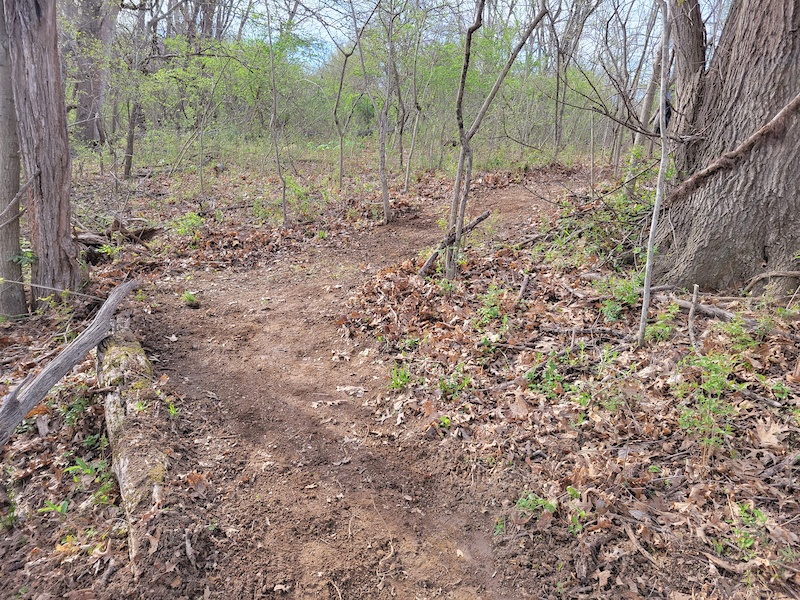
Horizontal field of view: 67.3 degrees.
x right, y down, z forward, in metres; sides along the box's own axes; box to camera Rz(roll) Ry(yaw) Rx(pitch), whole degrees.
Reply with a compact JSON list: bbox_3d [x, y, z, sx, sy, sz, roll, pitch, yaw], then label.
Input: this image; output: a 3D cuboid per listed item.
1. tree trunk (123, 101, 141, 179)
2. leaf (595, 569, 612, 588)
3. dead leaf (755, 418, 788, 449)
[{"bbox_3d":[-4.900,-2.914,10.975,0.140,1.480,0.140,8,11,-22],"label":"tree trunk"},{"bbox_3d":[0.728,0.997,2.150,0.065,0.025,0.080,0,10,0],"label":"leaf"},{"bbox_3d":[1.824,0.655,2.950,0.160,0.085,0.140,3,11,17],"label":"dead leaf"}]

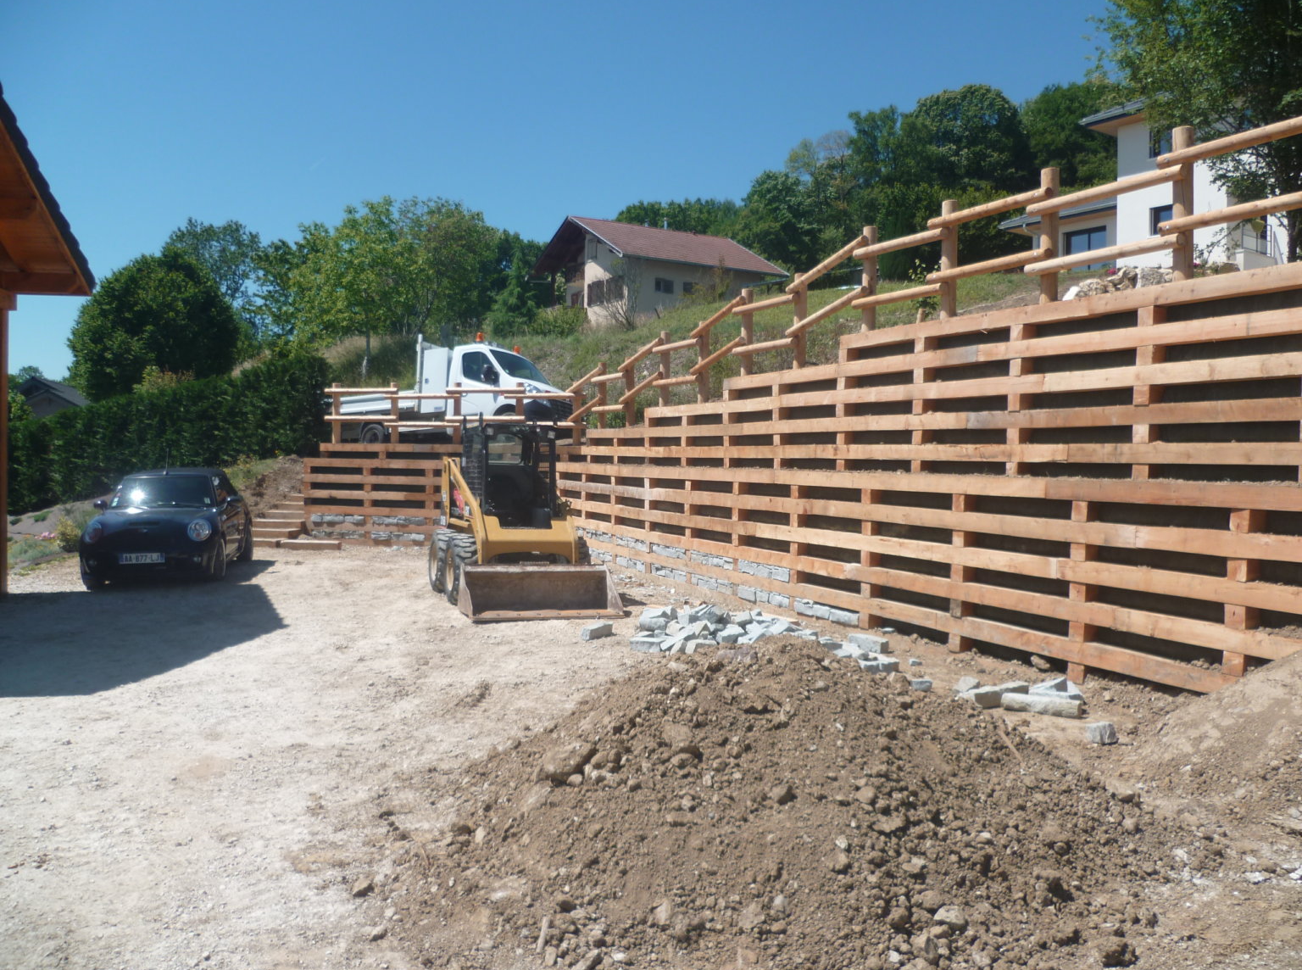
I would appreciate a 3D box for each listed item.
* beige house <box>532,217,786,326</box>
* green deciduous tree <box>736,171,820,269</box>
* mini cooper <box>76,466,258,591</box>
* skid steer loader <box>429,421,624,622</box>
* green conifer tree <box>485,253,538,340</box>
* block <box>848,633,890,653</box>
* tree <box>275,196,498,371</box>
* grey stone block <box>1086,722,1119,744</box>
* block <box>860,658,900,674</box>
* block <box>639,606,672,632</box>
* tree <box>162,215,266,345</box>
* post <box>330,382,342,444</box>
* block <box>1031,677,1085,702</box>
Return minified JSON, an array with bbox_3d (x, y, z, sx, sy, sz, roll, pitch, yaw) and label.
[{"bbox_3d":[0.316,-12.752,65.722,12.238,6.670,11.310,-1,2,-34],"label":"beige house"},{"bbox_3d":[9.860,-20.472,82.000,6.500,8.000,6.500,0,2,0],"label":"green deciduous tree"},{"bbox_3d":[-6.440,0.500,14.223,1.750,1.414,3.710,0,2,-14],"label":"mini cooper"},{"bbox_3d":[-1.512,0.274,11.912,1.560,2.020,3.100,-1,2,-19],"label":"skid steer loader"},{"bbox_3d":[-7.224,-9.854,55.000,2.900,4.300,2.900,0,2,0],"label":"green conifer tree"},{"bbox_3d":[1.820,1.309,8.768,0.140,0.110,0.360,-1,2,-34],"label":"block"},{"bbox_3d":[-8.521,-6.453,34.000,7.000,5.800,6.300,0,2,0],"label":"tree"},{"bbox_3d":[2.575,1.406,6.010,0.155,0.100,0.125,-1,2,-24],"label":"grey stone block"},{"bbox_3d":[1.730,1.376,7.980,0.290,0.110,0.170,0,2,-14],"label":"block"},{"bbox_3d":[0.034,1.273,9.950,0.260,0.160,0.360,0,2,0],"label":"block"},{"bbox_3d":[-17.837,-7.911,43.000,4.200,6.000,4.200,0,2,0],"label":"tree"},{"bbox_3d":[-5.829,-1.318,19.500,0.155,1.140,0.155,0,2,0],"label":"post"},{"bbox_3d":[2.766,1.395,7.150,0.360,0.140,0.260,1,2,18],"label":"block"}]

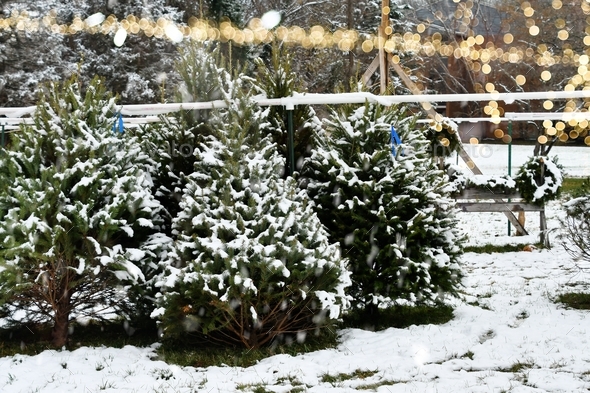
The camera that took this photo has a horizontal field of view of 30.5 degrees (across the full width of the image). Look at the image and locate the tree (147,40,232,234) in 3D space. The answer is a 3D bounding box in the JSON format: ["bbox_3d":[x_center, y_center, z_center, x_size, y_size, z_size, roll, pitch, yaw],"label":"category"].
[{"bbox_3d":[-0.850,-0.170,9.000,1.150,2.150,1.150,0,3,0],"label":"tree"}]

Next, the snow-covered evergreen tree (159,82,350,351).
[{"bbox_3d":[-0.300,0.117,7.450,1.320,1.850,1.300,0,3,0],"label":"snow-covered evergreen tree"}]

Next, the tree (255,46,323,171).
[{"bbox_3d":[-0.070,-0.170,9.100,1.100,2.150,1.100,0,3,0],"label":"tree"}]

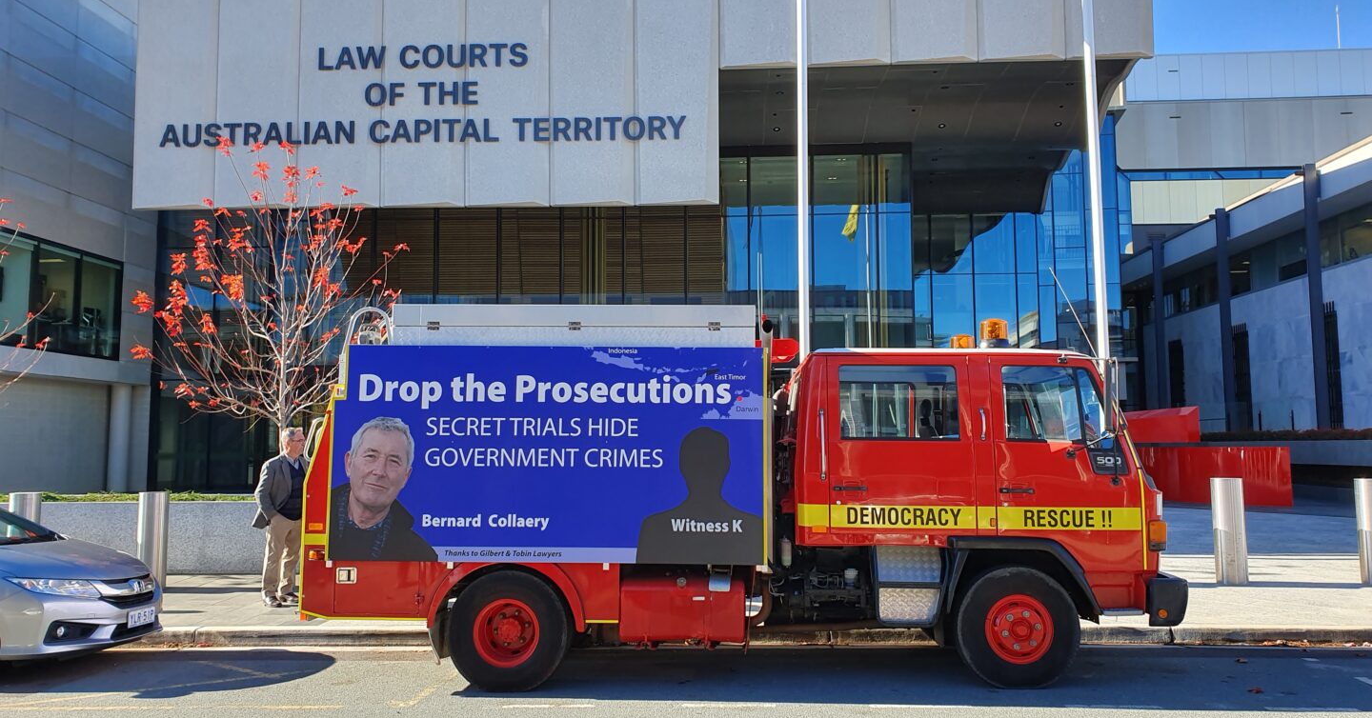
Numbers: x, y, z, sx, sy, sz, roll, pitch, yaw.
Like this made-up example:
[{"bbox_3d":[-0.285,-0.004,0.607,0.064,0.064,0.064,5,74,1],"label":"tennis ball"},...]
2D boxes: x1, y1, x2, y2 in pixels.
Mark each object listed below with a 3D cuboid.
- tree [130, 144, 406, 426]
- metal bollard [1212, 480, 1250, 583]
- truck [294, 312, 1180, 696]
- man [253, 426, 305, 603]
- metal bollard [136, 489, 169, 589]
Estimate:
[{"bbox_3d":[-5.391,-0.505,13.343,3.450,4.650,3.300,0,-5,0],"label":"tree"},{"bbox_3d":[5.594,1.761,10.595,0.290,1.060,0.290,0,-5,0],"label":"metal bollard"},{"bbox_3d":[0.393,0.993,7.934,5.890,2.570,2.150,0,-5,2],"label":"truck"},{"bbox_3d":[-3.960,1.518,10.174,0.440,1.750,0.560,-3,-5,25],"label":"man"},{"bbox_3d":[-5.940,2.015,11.494,0.290,1.030,0.290,0,-5,0],"label":"metal bollard"}]

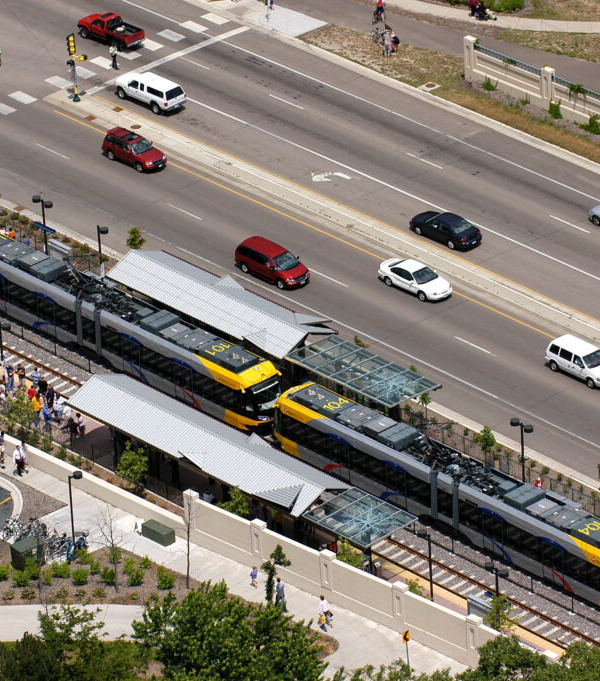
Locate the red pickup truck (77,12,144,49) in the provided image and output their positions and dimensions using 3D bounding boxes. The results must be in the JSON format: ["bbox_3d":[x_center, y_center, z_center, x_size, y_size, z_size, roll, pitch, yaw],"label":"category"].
[{"bbox_3d":[-11.809,-19.745,336.171,4.750,1.650,1.780,23,38,39],"label":"red pickup truck"}]

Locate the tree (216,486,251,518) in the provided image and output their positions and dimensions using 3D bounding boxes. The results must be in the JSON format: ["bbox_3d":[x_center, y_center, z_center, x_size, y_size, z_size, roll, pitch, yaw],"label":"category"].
[{"bbox_3d":[-3.412,8.851,279.558,1.750,2.700,1.700,-3,28,0],"label":"tree"}]

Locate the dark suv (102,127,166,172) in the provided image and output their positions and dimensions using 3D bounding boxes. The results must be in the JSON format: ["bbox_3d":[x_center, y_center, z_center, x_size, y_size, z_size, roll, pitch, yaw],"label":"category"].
[{"bbox_3d":[-10.251,-11.830,329.997,1.760,1.660,4.450,-27,37,-36],"label":"dark suv"}]

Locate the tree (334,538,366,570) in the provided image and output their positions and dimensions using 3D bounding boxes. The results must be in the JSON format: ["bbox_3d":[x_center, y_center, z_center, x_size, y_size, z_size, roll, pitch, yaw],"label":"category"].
[{"bbox_3d":[2.729,12.155,284.387,1.750,3.800,1.750,-2,30,1],"label":"tree"}]

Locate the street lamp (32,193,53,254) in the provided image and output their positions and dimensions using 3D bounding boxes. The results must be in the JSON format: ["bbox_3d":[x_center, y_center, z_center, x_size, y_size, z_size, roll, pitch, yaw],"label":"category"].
[{"bbox_3d":[-14.703,-5.879,306.627,0.500,4.800,1.500,-26,36,-36],"label":"street lamp"}]

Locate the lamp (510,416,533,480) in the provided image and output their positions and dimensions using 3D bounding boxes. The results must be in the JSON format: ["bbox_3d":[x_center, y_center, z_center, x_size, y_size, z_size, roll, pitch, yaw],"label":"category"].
[{"bbox_3d":[12.268,6.618,292.387,0.550,4.700,1.500,-27,37,-36],"label":"lamp"}]

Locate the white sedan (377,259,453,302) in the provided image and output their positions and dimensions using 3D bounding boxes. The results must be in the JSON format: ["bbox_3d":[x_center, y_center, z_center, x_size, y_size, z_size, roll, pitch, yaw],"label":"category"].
[{"bbox_3d":[6.797,-3.721,314.436,1.850,1.410,5.000,-27,37,-36],"label":"white sedan"}]

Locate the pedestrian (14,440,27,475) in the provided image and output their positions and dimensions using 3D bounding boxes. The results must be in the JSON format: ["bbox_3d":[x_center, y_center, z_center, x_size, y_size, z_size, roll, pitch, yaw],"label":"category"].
[{"bbox_3d":[-14.997,6.360,283.986,0.550,1.770,0.420,-18,31,-27],"label":"pedestrian"}]

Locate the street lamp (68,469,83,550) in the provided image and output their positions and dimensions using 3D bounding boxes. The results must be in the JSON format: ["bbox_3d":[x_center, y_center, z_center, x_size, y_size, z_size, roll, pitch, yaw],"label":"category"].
[{"bbox_3d":[-11.569,8.872,275.975,0.850,4.450,0.450,-25,35,-35],"label":"street lamp"}]

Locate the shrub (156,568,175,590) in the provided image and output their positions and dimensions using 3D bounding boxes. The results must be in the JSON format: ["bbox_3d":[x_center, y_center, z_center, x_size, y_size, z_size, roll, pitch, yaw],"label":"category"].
[{"bbox_3d":[-6.986,12.414,276.058,0.950,1.050,0.950,-3,28,0],"label":"shrub"}]

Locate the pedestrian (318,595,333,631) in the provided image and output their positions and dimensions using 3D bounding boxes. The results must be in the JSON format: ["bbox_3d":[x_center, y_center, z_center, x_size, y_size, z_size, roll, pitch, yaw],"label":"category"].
[{"bbox_3d":[1.347,14.353,282.736,0.600,1.730,0.700,-27,37,-36],"label":"pedestrian"}]

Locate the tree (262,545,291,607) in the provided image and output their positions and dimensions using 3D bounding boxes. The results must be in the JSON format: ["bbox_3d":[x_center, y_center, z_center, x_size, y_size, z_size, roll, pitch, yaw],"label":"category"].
[{"bbox_3d":[-1.308,12.629,283.760,1.700,3.950,1.500,-2,30,1],"label":"tree"}]

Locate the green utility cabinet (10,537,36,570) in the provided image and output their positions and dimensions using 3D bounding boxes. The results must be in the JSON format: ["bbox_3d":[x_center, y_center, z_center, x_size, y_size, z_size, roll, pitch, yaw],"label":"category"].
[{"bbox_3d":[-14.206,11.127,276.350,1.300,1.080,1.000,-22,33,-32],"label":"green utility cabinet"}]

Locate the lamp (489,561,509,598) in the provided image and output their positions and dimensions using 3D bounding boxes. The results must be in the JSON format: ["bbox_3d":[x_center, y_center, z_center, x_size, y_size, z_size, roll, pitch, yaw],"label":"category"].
[{"bbox_3d":[9.891,13.351,264.473,0.480,4.400,1.700,-25,35,-35],"label":"lamp"}]

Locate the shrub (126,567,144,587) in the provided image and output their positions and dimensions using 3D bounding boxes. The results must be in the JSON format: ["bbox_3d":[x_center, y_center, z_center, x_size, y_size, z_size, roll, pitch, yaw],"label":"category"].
[{"bbox_3d":[-8.509,12.140,273.449,0.850,0.680,0.850,-2,27,1],"label":"shrub"}]

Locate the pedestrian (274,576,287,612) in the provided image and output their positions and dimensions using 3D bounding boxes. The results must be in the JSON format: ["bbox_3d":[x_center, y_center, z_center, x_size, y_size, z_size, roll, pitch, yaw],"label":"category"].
[{"bbox_3d":[-1.002,13.077,273.086,0.600,1.780,0.500,21,36,36],"label":"pedestrian"}]

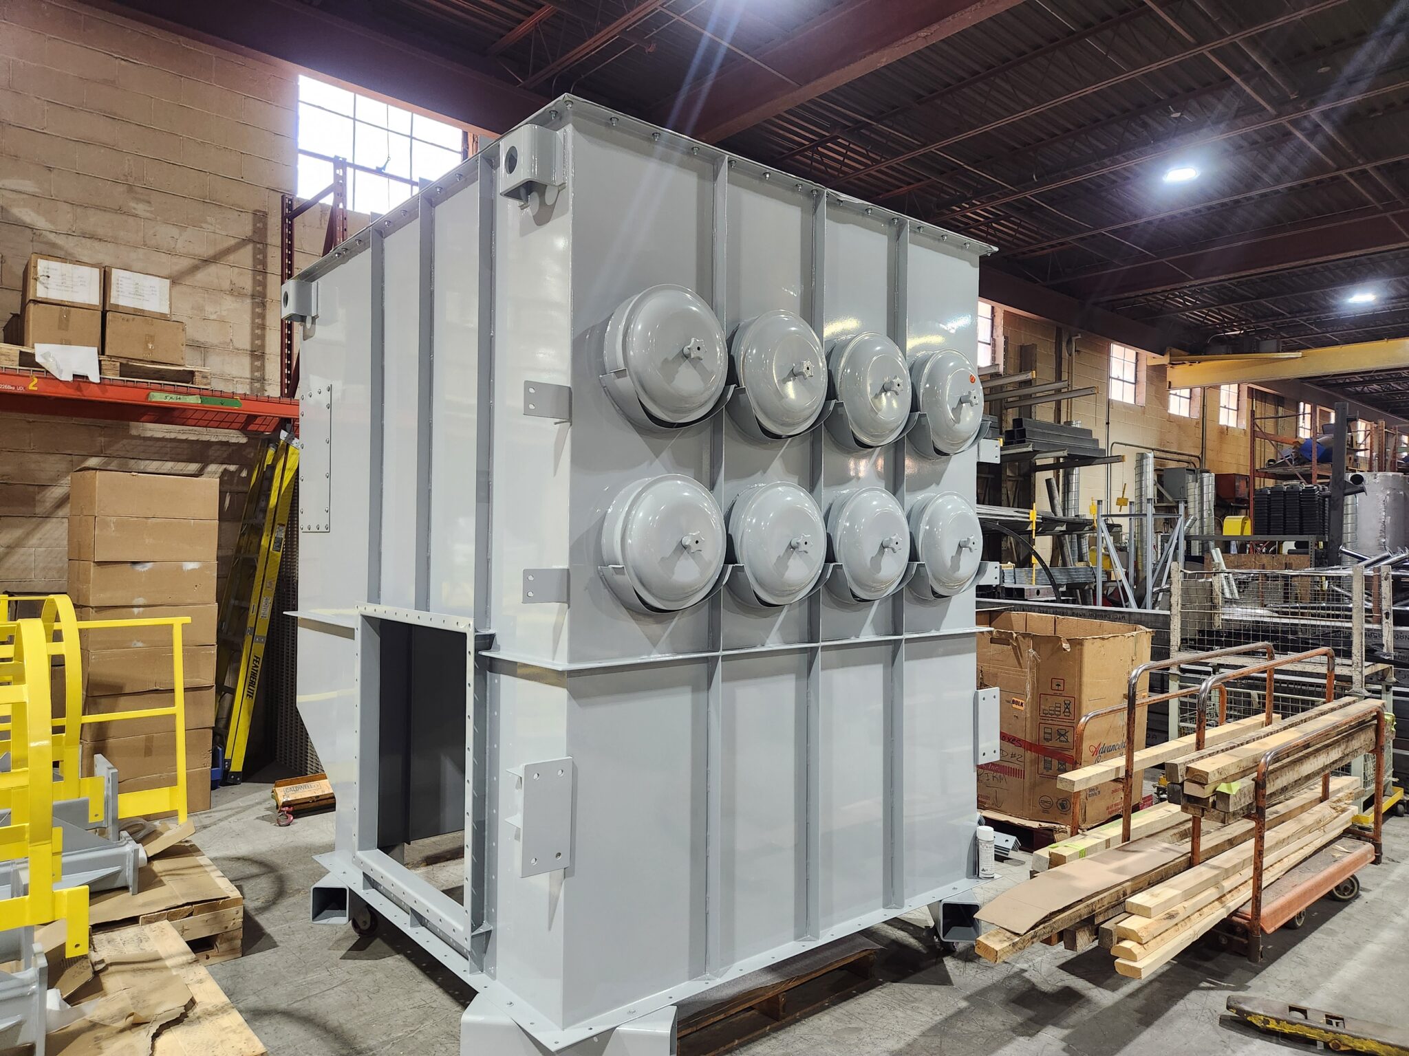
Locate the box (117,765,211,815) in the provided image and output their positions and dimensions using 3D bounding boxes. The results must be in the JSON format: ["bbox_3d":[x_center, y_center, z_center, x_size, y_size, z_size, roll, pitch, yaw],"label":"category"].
[{"bbox_3d":[-3.336,1.555,5.520,0.485,0.248,0.638,0,-1,45],"label":"box"}]

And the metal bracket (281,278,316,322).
[{"bbox_3d":[-1.848,-1.036,4.276,0.098,0.157,0.260,1,-1,-40],"label":"metal bracket"}]

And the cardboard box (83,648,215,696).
[{"bbox_3d":[-3.330,0.820,5.580,0.645,0.250,0.430,1,-1,-44],"label":"cardboard box"}]

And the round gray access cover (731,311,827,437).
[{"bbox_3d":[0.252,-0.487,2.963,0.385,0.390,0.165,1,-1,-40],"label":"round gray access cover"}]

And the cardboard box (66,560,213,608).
[{"bbox_3d":[-3.306,0.317,5.514,0.485,0.248,0.638,0,-1,43],"label":"cardboard box"}]

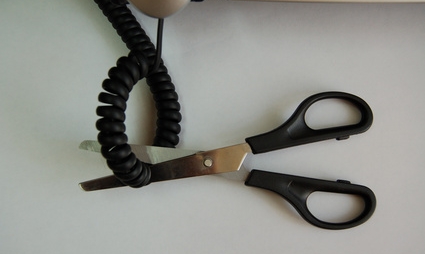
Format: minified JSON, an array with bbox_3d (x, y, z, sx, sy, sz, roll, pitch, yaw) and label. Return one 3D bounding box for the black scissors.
[{"bbox_3d":[0.009,0.019,0.305,0.170,0.011,0.080,-1,83,0],"label":"black scissors"}]

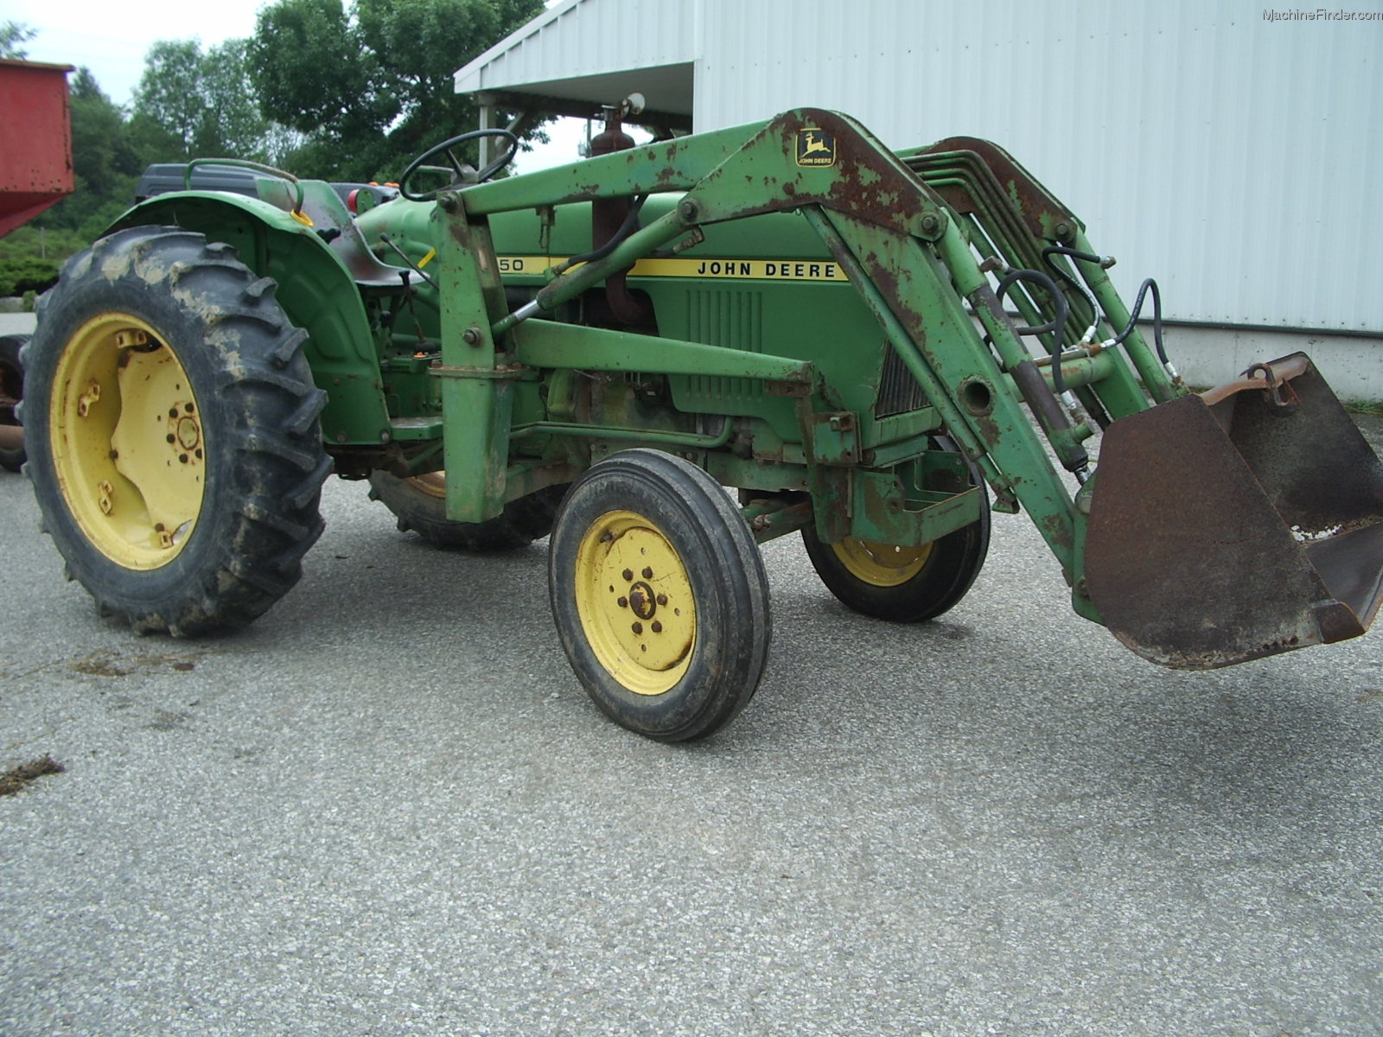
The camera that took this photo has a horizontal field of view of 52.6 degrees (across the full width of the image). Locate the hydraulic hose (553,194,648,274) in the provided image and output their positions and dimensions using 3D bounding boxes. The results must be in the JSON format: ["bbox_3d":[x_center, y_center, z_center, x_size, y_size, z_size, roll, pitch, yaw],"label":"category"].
[{"bbox_3d":[-0.221,-0.713,3.460,0.300,0.200,0.080,7,13,34],"label":"hydraulic hose"}]

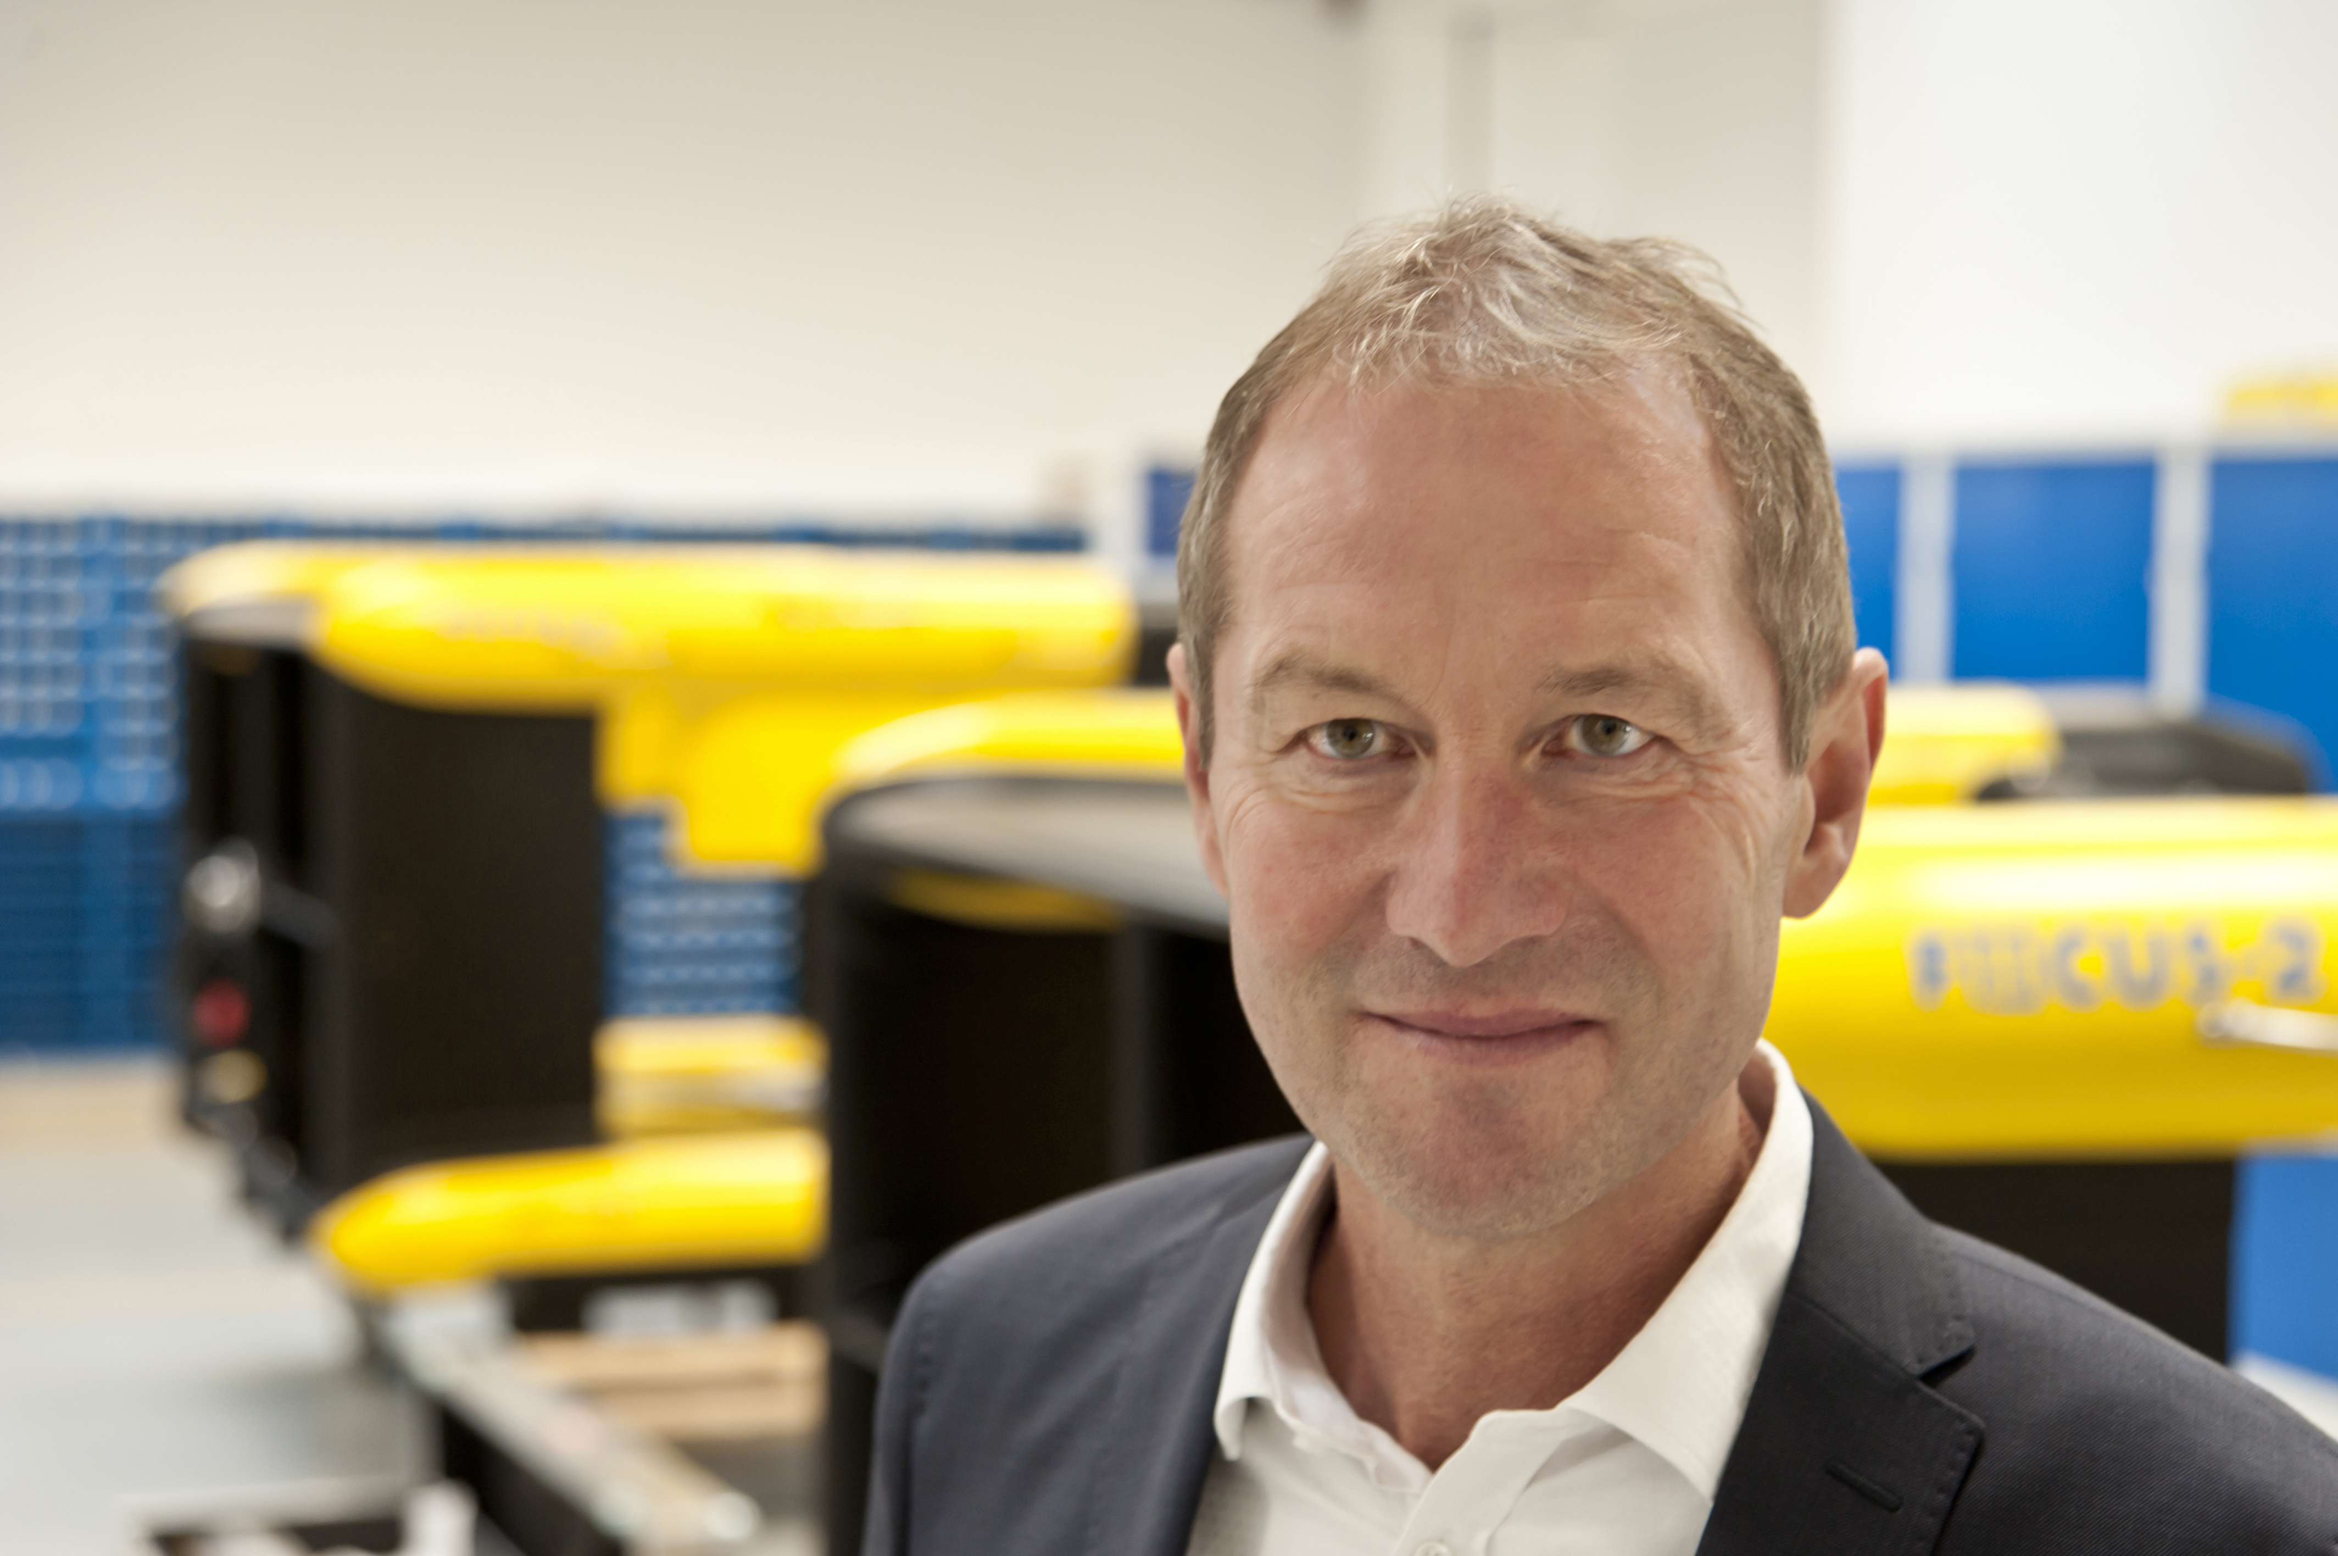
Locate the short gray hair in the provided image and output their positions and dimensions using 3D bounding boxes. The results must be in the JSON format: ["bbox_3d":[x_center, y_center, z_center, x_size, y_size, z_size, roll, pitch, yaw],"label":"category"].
[{"bbox_3d":[0.090,-0.060,1.120,0.172,0.183,0.187,1,3,12],"label":"short gray hair"}]

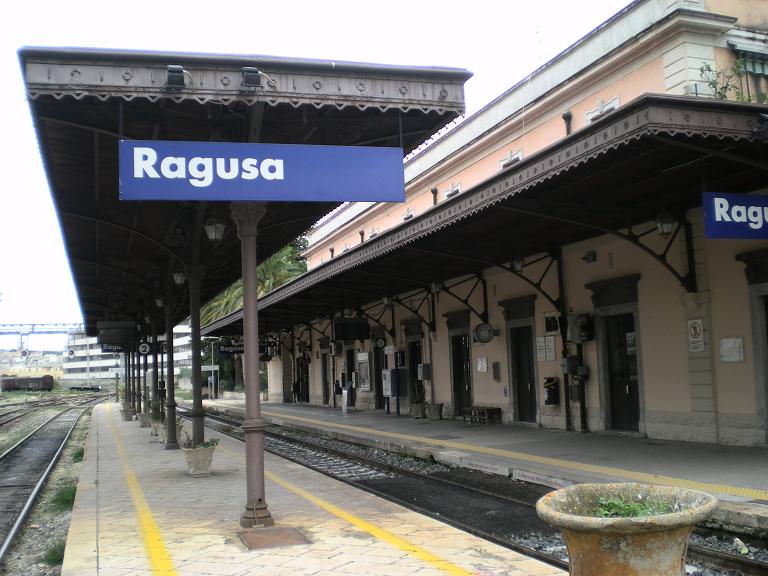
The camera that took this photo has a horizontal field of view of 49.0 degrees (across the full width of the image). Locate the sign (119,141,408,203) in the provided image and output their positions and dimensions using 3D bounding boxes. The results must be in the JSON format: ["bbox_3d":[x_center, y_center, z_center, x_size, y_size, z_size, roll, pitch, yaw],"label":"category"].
[{"bbox_3d":[-1.168,-1.186,8.700,2.950,0.590,0.100,-1,-6,-19],"label":"sign"}]

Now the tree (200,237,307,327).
[{"bbox_3d":[-11.419,2.525,70.352,8.200,13.200,8.200,-1,-6,-19],"label":"tree"}]

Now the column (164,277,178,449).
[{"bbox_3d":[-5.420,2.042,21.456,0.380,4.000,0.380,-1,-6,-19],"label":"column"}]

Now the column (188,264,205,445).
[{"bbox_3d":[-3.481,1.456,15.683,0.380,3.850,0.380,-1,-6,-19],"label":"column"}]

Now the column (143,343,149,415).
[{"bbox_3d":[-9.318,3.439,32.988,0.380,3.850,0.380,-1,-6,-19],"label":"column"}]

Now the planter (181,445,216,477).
[{"bbox_3d":[-3.289,3.047,14.927,0.610,0.520,0.610,-1,-6,-19],"label":"planter"}]

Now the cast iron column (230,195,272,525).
[{"bbox_3d":[-1.549,0.794,9.904,0.400,3.850,0.400,-1,-6,-19],"label":"cast iron column"}]

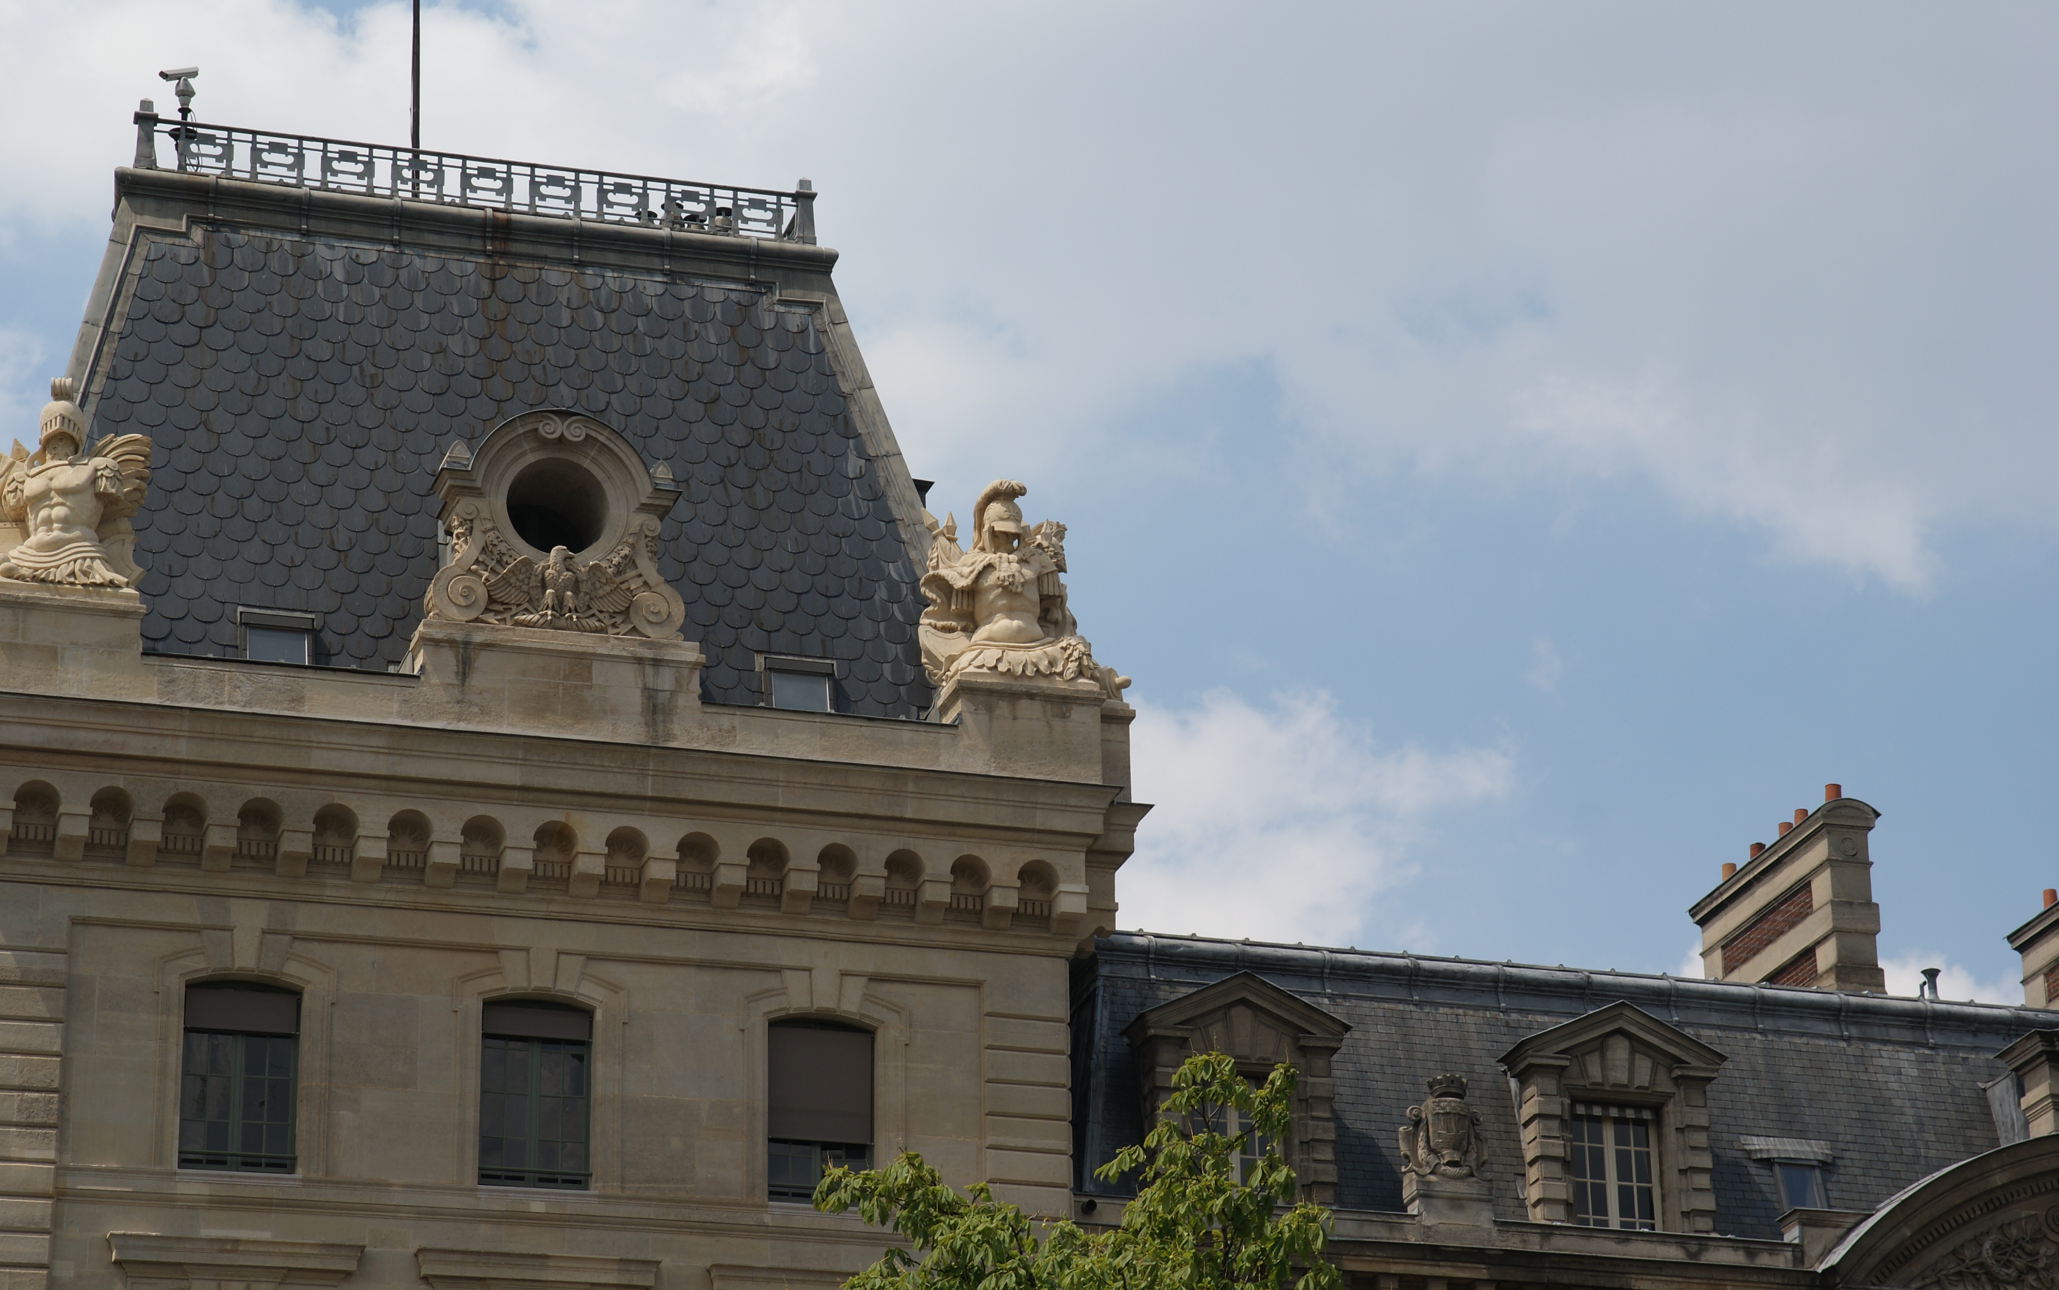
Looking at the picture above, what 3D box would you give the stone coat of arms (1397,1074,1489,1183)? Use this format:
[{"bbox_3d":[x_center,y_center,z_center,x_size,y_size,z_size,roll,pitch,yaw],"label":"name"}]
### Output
[{"bbox_3d":[4.702,5.471,68.283,0.900,1.180,0.450,5,-22,-16],"label":"stone coat of arms"}]

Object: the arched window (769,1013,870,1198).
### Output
[{"bbox_3d":[-2.275,5.086,65.615,1.220,2.086,0.280,5,-22,-16],"label":"arched window"}]

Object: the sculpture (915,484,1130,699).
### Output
[{"bbox_3d":[-0.097,-0.485,68.148,2.000,2.350,1.300,5,-22,-16],"label":"sculpture"}]

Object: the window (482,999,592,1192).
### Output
[{"bbox_3d":[-5.310,4.830,64.708,1.220,2.086,0.280,5,-22,-16],"label":"window"}]

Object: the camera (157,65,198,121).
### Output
[{"bbox_3d":[-10.180,-6.579,71.927,0.430,0.580,0.220,12,-24,-30],"label":"camera"}]

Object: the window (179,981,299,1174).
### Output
[{"bbox_3d":[-8.374,4.586,63.787,1.220,2.086,0.280,5,-22,-16],"label":"window"}]

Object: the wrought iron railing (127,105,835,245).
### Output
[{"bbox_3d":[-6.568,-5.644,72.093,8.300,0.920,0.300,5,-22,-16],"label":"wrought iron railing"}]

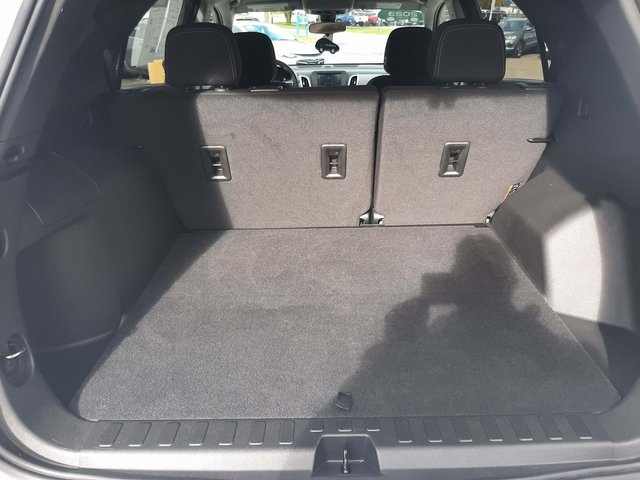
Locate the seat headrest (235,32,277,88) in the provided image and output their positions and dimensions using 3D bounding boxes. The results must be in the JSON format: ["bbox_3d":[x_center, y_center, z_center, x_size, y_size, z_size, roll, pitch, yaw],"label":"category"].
[{"bbox_3d":[-0.318,-0.812,2.150,0.250,0.190,0.120,0,37,1],"label":"seat headrest"}]

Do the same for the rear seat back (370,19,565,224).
[{"bbox_3d":[0.429,-0.341,1.540,0.505,0.730,0.190,0,45,1],"label":"rear seat back"}]

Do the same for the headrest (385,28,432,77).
[{"bbox_3d":[0.411,-0.848,2.150,0.250,0.190,0.120,0,37,1],"label":"headrest"}]

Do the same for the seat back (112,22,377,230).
[{"bbox_3d":[-0.206,-0.340,1.556,0.755,0.730,0.190,0,45,1],"label":"seat back"}]

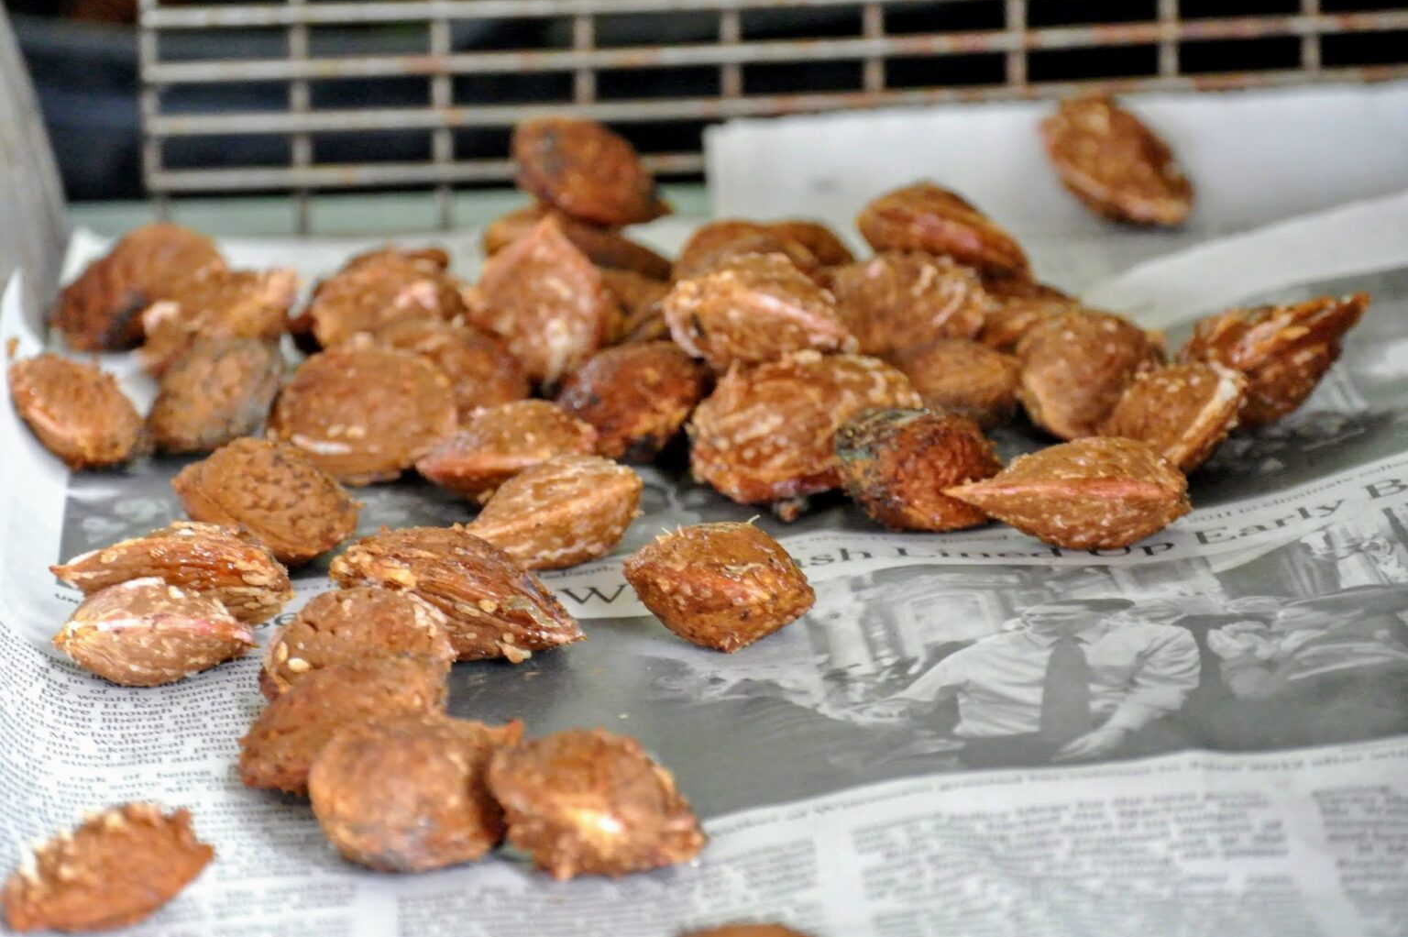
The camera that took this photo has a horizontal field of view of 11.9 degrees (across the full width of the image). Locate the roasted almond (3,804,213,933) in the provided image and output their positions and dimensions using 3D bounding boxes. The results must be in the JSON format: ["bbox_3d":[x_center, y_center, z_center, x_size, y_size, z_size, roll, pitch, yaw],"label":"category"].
[{"bbox_3d":[-0.075,0.051,0.850,0.029,0.014,0.020,-18,31,-26],"label":"roasted almond"}]

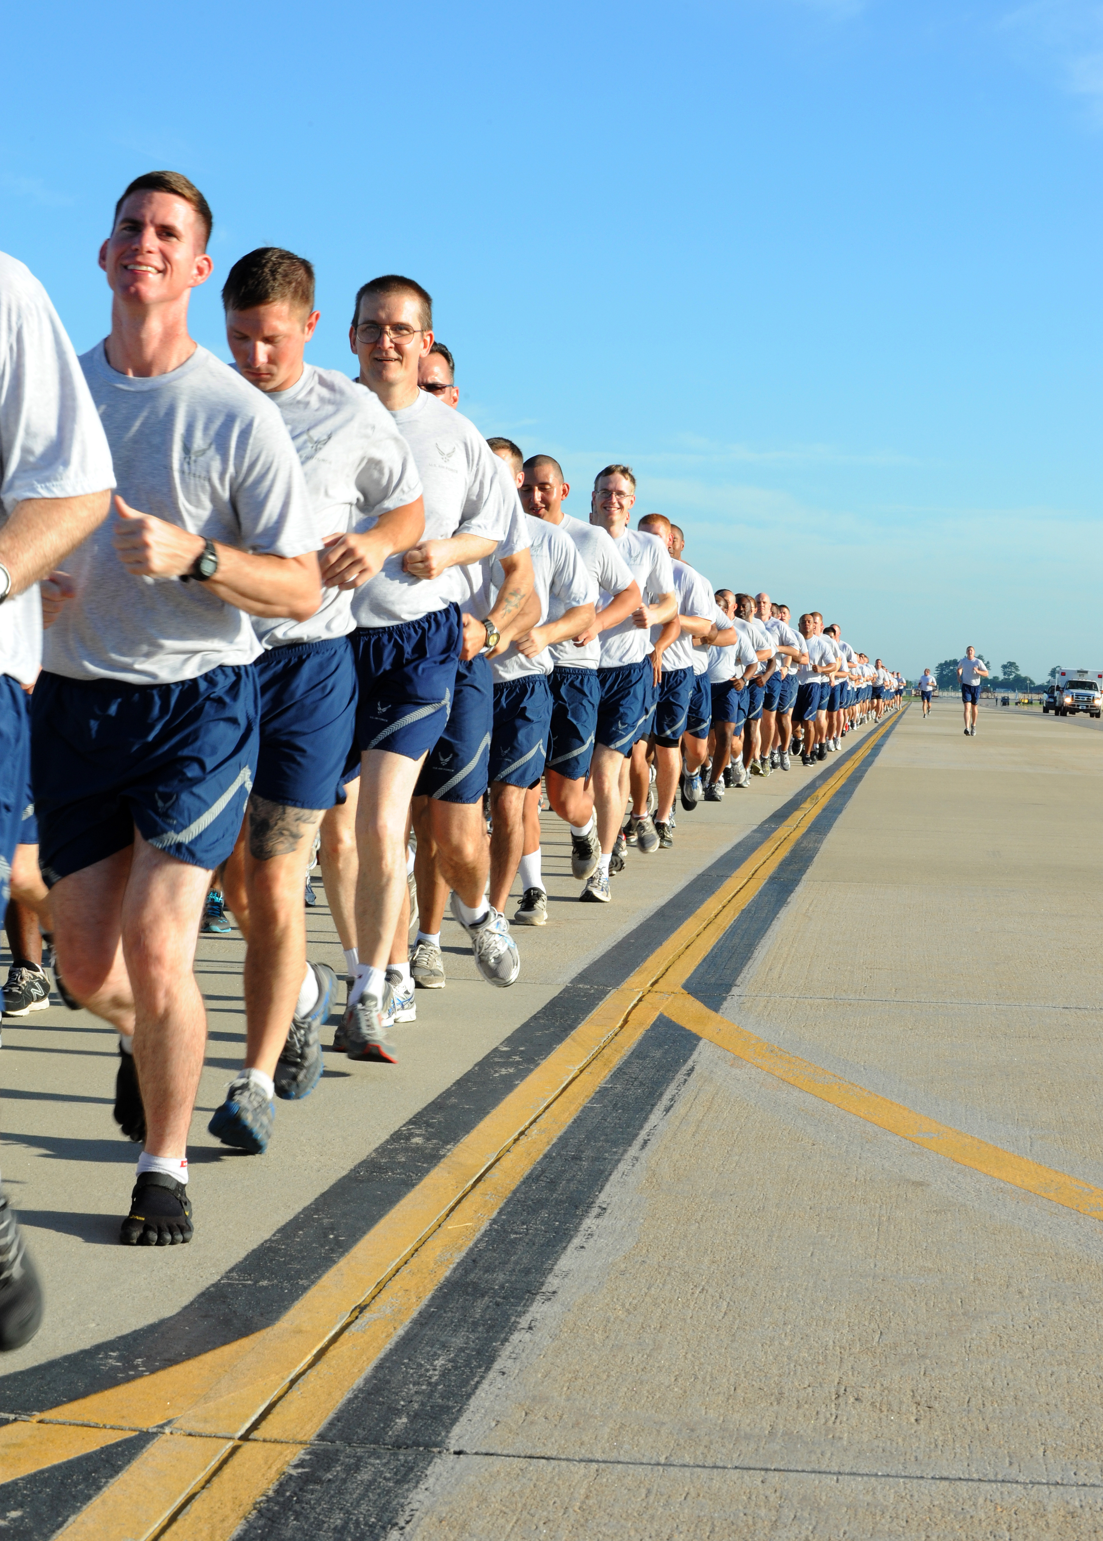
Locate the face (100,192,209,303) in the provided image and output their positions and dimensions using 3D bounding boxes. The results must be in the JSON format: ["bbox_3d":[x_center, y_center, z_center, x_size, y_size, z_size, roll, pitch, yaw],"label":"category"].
[{"bbox_3d":[-0.643,-0.849,5.230,0.185,0.195,0.150,8,-6,6],"label":"face"}]

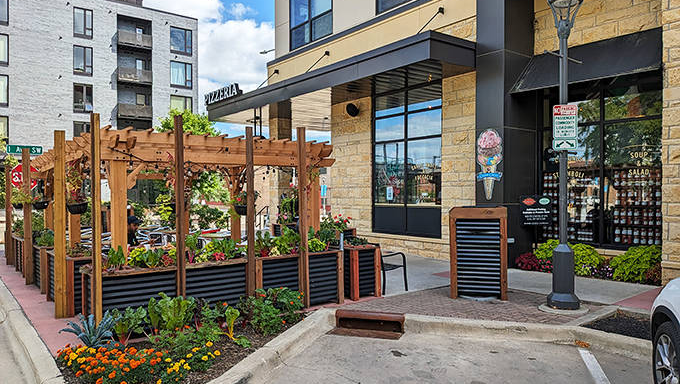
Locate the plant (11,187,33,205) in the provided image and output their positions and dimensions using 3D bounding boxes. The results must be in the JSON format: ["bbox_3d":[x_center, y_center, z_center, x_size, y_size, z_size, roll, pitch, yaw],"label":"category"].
[{"bbox_3d":[-5.472,0.077,8.100,0.370,0.320,0.360,0,0,-34],"label":"plant"}]

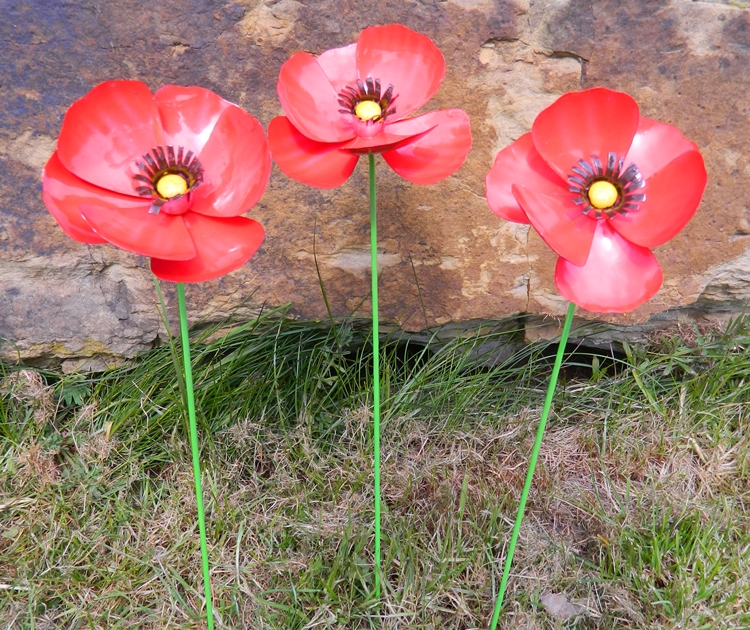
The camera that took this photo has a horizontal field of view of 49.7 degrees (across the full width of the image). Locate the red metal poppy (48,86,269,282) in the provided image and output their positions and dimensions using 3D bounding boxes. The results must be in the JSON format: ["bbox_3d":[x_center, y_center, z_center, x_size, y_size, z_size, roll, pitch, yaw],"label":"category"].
[{"bbox_3d":[-0.199,-0.123,0.745,0.205,0.085,0.190,-9,69,-14],"label":"red metal poppy"}]

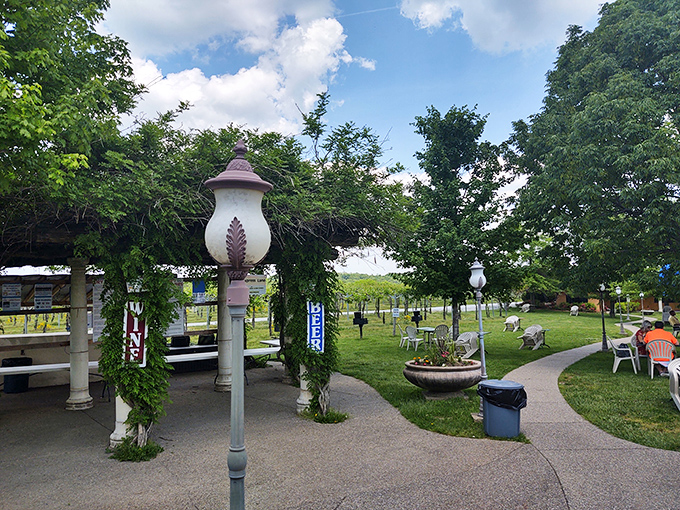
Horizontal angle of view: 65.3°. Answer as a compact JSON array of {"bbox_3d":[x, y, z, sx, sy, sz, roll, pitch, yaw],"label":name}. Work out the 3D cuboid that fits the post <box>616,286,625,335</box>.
[{"bbox_3d":[13.548,2.693,25.600,0.320,2.250,0.320,-2,-6,0],"label":"post"}]

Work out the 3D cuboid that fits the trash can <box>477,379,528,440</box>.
[{"bbox_3d":[2.055,1.926,6.750,0.590,0.670,0.590,-2,-6,0],"label":"trash can"}]

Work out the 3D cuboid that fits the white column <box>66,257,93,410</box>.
[{"bbox_3d":[-4.252,1.261,8.750,0.430,2.466,0.430,4,-7,-40],"label":"white column"}]

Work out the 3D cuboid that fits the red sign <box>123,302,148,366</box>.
[{"bbox_3d":[-2.344,0.898,6.050,0.260,0.770,0.040,3,-6,-30],"label":"red sign"}]

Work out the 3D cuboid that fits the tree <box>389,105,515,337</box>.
[{"bbox_3d":[4.069,-1.076,18.934,4.700,8.862,4.700,0,-5,0],"label":"tree"}]

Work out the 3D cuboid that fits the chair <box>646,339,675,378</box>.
[{"bbox_3d":[6.795,2.149,11.200,0.580,0.830,0.580,-4,-6,25],"label":"chair"}]

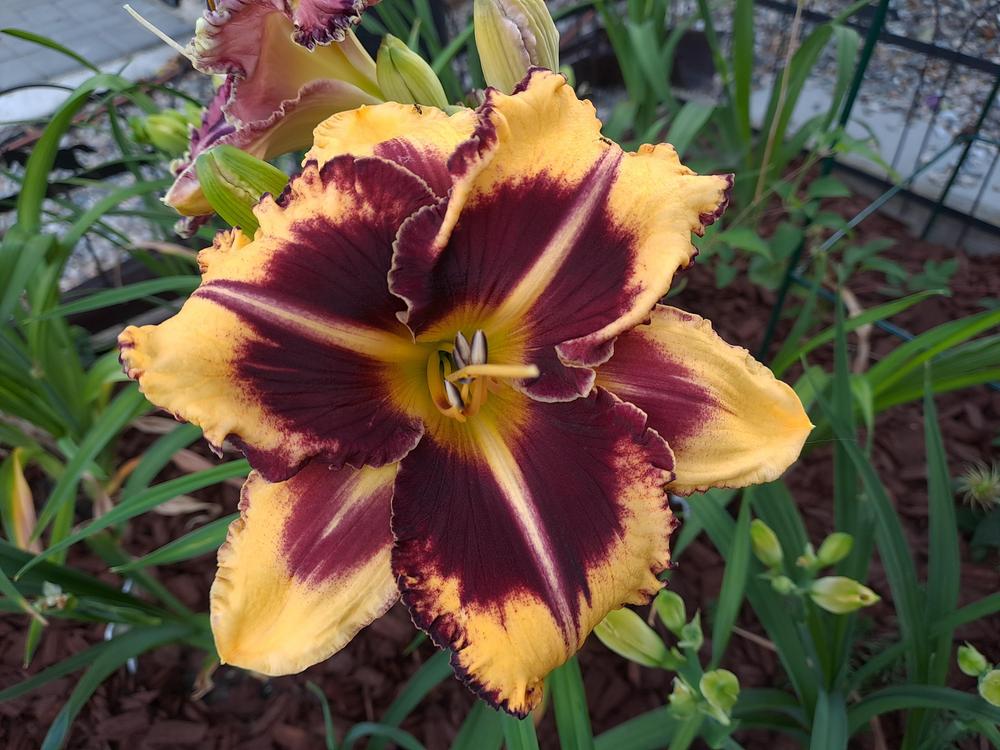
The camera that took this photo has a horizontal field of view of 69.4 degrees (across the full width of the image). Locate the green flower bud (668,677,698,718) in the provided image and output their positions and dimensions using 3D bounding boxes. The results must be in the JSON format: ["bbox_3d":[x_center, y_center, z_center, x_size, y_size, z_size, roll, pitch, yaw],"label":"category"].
[{"bbox_3d":[0.095,0.167,0.375,0.015,0.020,0.014,-5,29,3],"label":"green flower bud"}]

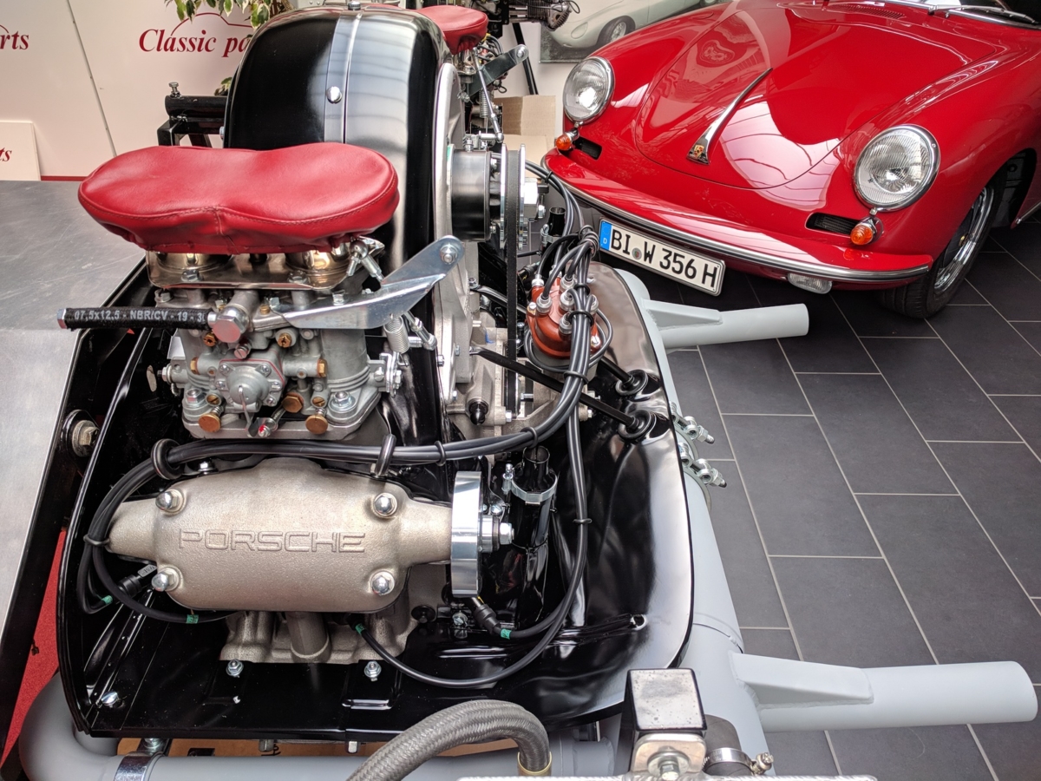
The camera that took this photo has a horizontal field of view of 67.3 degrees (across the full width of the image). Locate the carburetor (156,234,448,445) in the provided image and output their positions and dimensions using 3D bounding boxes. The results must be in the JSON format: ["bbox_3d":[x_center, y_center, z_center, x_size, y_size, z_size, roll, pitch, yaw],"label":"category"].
[{"bbox_3d":[-0.143,-0.043,0.515,0.207,0.144,0.122,0,37,0],"label":"carburetor"}]

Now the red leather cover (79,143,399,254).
[{"bbox_3d":[-0.165,-0.118,0.466,0.188,0.043,0.110,0,37,0],"label":"red leather cover"}]

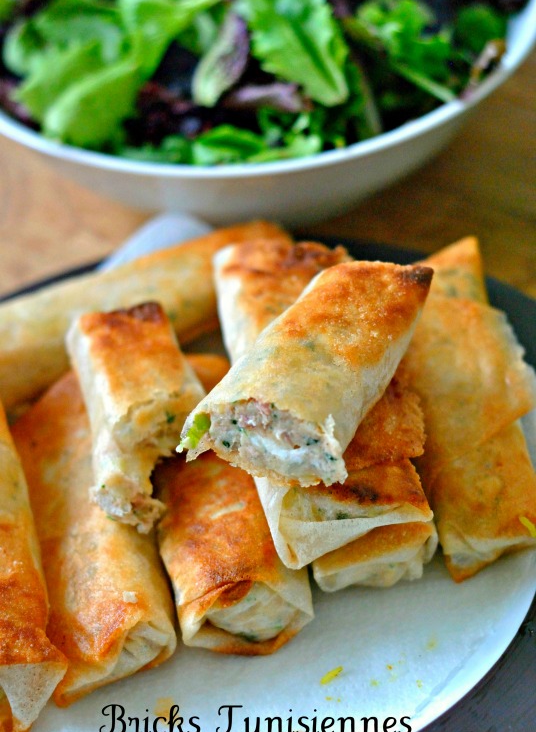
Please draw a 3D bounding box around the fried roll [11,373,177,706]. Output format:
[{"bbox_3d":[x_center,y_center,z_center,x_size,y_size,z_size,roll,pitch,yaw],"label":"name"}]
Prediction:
[{"bbox_3d":[-0.055,0.052,0.519,0.037,0.024,0.105,-9,47,-8],"label":"fried roll"}]

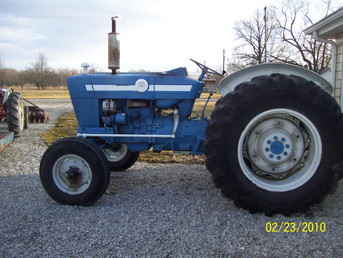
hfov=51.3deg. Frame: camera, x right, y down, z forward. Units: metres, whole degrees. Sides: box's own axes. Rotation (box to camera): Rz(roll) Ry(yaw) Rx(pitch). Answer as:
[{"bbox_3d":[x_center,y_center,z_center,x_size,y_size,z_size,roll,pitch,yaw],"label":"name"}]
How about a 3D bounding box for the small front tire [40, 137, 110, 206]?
[{"bbox_3d":[-1.034,0.459,3.854,0.740,0.740,0.210,1,7,7],"label":"small front tire"}]

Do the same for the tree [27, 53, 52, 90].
[{"bbox_3d":[-30.171,-13.042,81.009,5.511,8.464,5.511,0,7,0],"label":"tree"}]

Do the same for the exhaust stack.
[{"bbox_3d":[-0.707,-1.031,4.426,0.150,0.704,0.150,1,7,7],"label":"exhaust stack"}]

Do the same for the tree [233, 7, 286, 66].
[{"bbox_3d":[10.156,-8.912,41.215,6.351,10.102,6.351,0,7,0],"label":"tree"}]

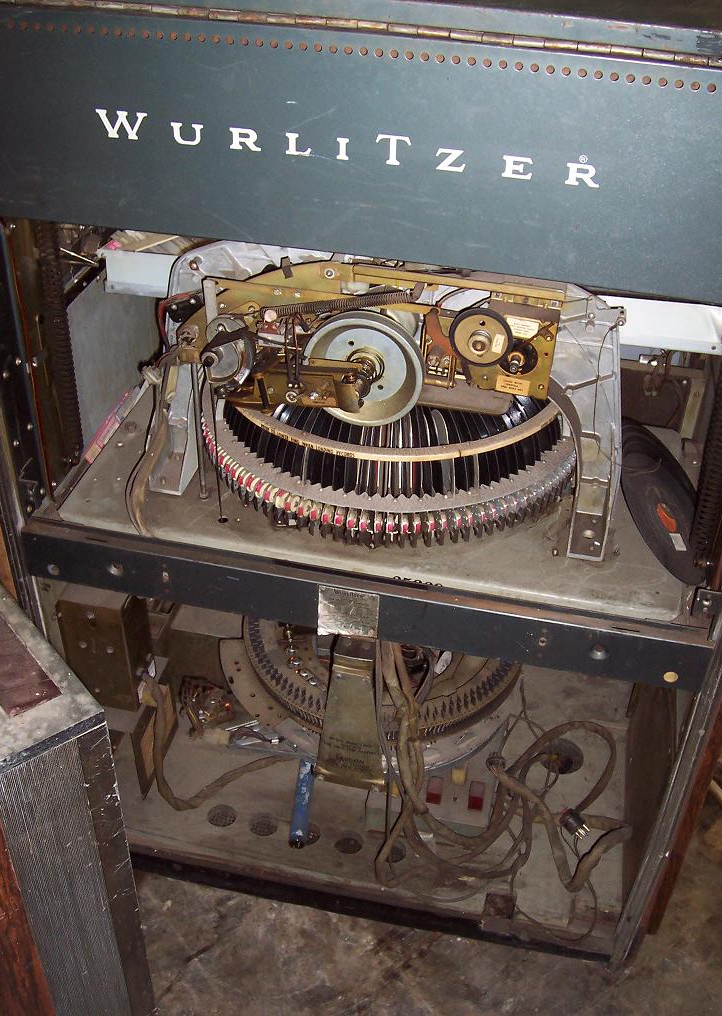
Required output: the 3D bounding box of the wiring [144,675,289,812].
[{"bbox_3d":[-0.227,0.336,1.647,0.209,0.237,0.165,9,38,9],"label":"wiring"}]

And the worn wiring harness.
[{"bbox_3d":[0.212,0.322,1.507,0.392,0.452,0.270,9,38,9],"label":"worn wiring harness"}]

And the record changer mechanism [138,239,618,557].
[{"bbox_3d":[0.054,-0.209,1.379,0.592,0.300,0.490,9,38,9],"label":"record changer mechanism"}]

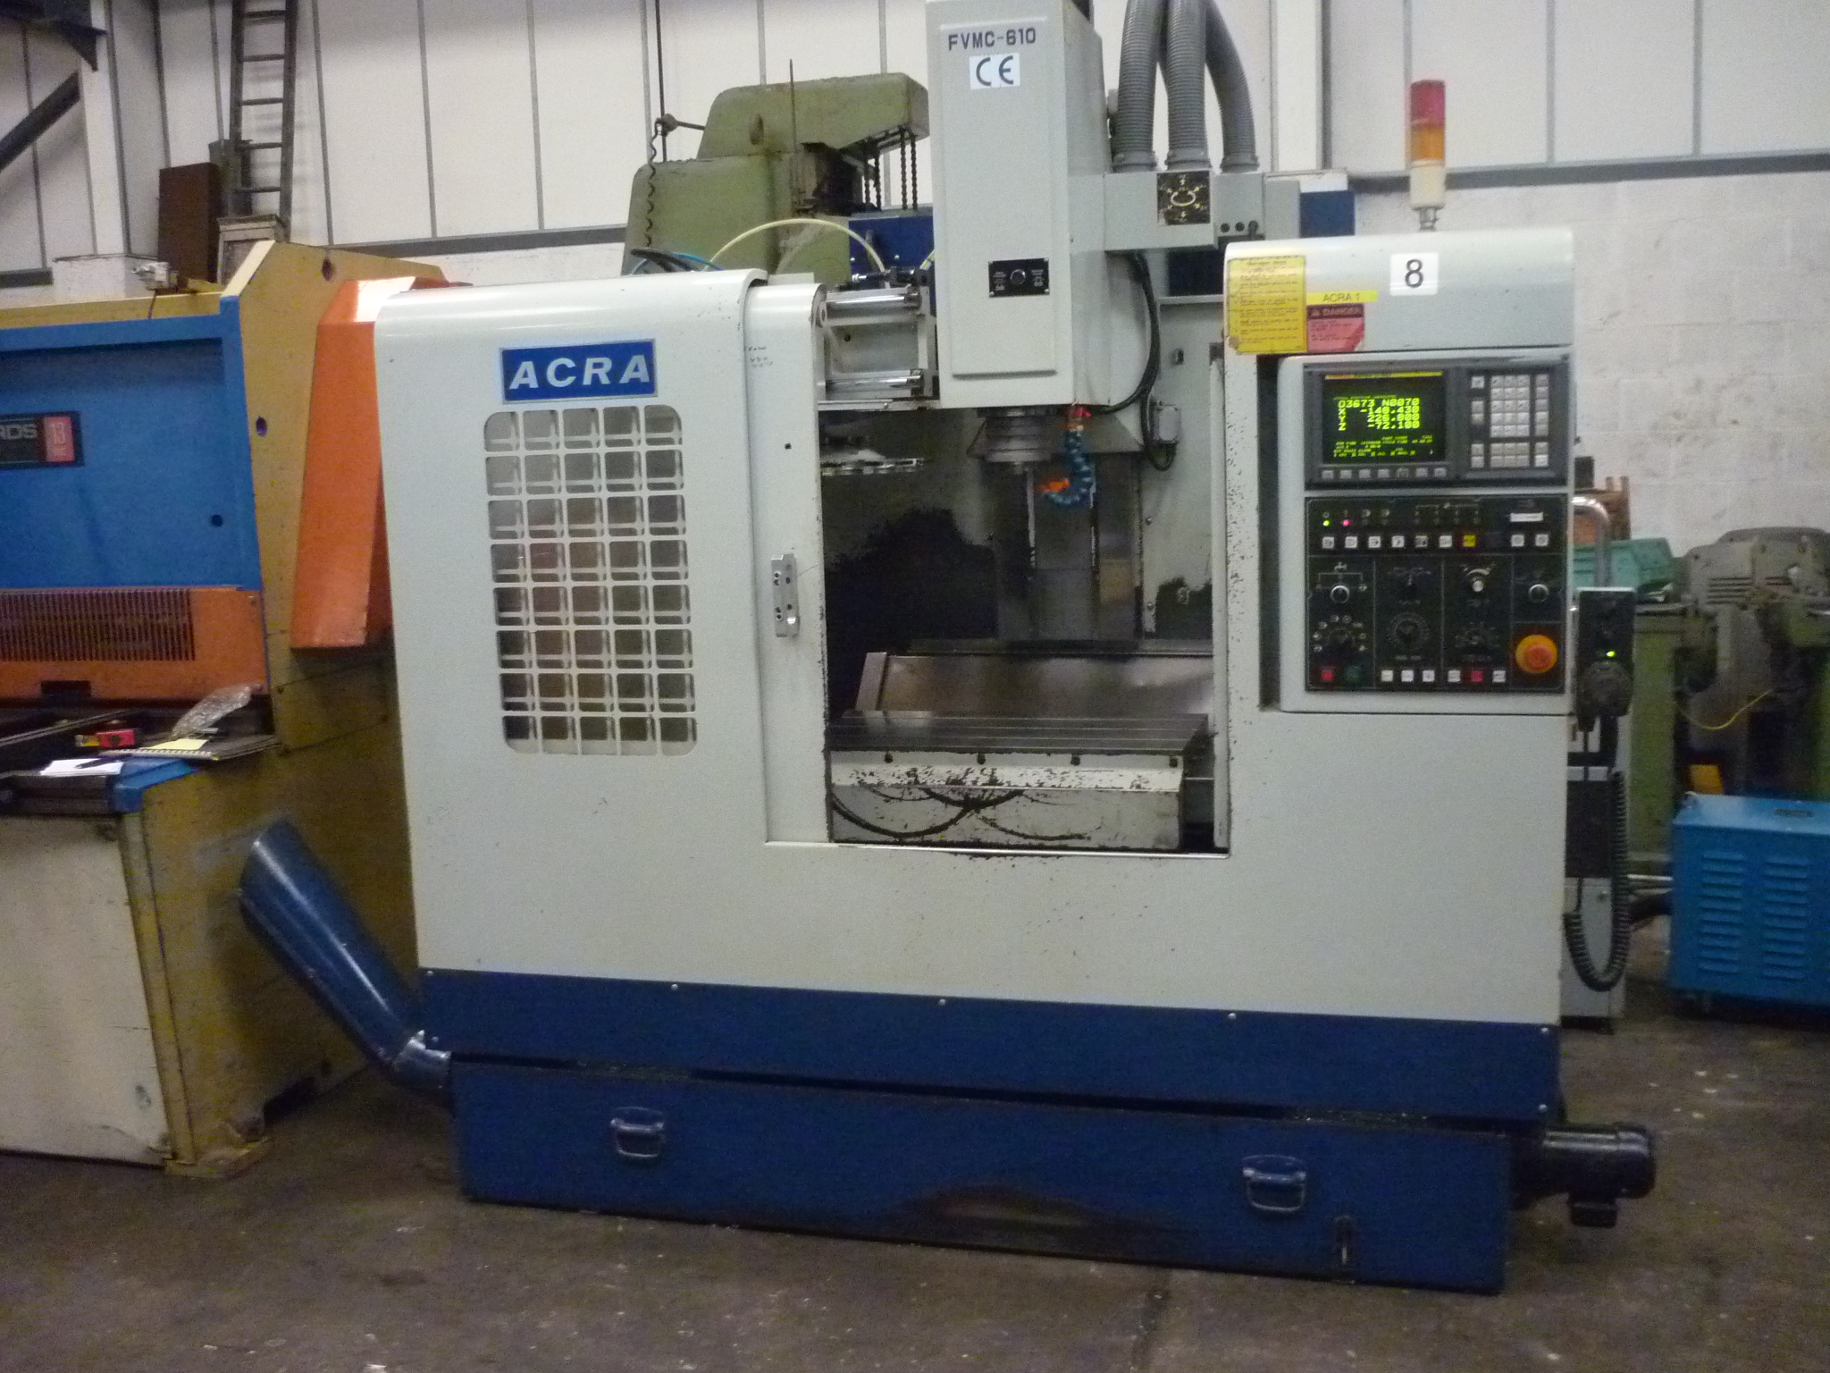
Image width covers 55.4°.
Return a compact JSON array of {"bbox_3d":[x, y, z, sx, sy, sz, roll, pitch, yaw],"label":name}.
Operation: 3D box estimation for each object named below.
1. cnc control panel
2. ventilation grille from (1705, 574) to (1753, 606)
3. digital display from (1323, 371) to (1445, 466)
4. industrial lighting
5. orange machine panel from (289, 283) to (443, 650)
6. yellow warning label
[{"bbox_3d":[0.832,-0.145,2.796,0.400,0.316,0.045,0,8,15],"label":"cnc control panel"},{"bbox_3d":[2.425,-0.288,5.199,0.134,0.090,0.025,0,8,15],"label":"ventilation grille"},{"bbox_3d":[0.749,-0.427,2.790,0.186,0.144,0.020,0,8,15],"label":"digital display"},{"bbox_3d":[0.835,-0.860,2.843,0.053,0.245,0.053,0,8,15],"label":"industrial lighting"},{"bbox_3d":[-1.195,-0.525,4.037,0.188,0.812,0.600,1,8,19],"label":"orange machine panel"},{"bbox_3d":[0.570,-0.615,2.817,0.122,0.155,0.012,0,8,15],"label":"yellow warning label"}]

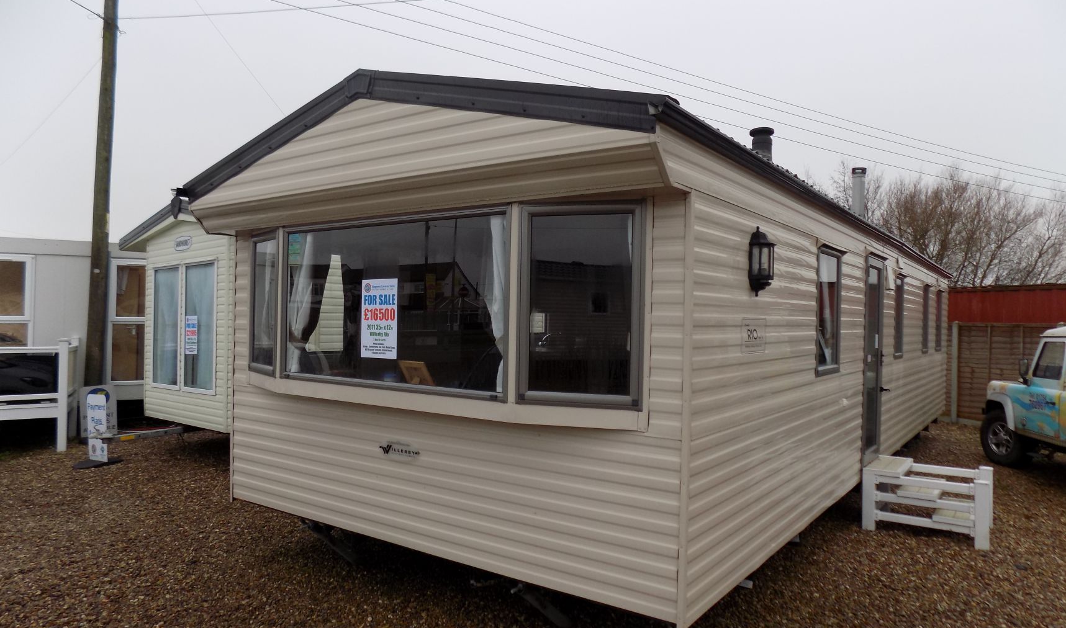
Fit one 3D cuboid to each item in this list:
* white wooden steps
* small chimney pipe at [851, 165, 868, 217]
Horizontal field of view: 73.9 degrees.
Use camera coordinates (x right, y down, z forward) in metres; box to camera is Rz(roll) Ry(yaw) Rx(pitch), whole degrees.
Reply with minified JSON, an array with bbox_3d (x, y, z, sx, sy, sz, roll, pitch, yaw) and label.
[{"bbox_3d":[3.502,1.629,6.264,0.931,0.541,0.801,1,0,35],"label":"white wooden steps"},{"bbox_3d":[3.400,-1.235,7.407,0.135,0.605,0.135,1,0,36],"label":"small chimney pipe"}]

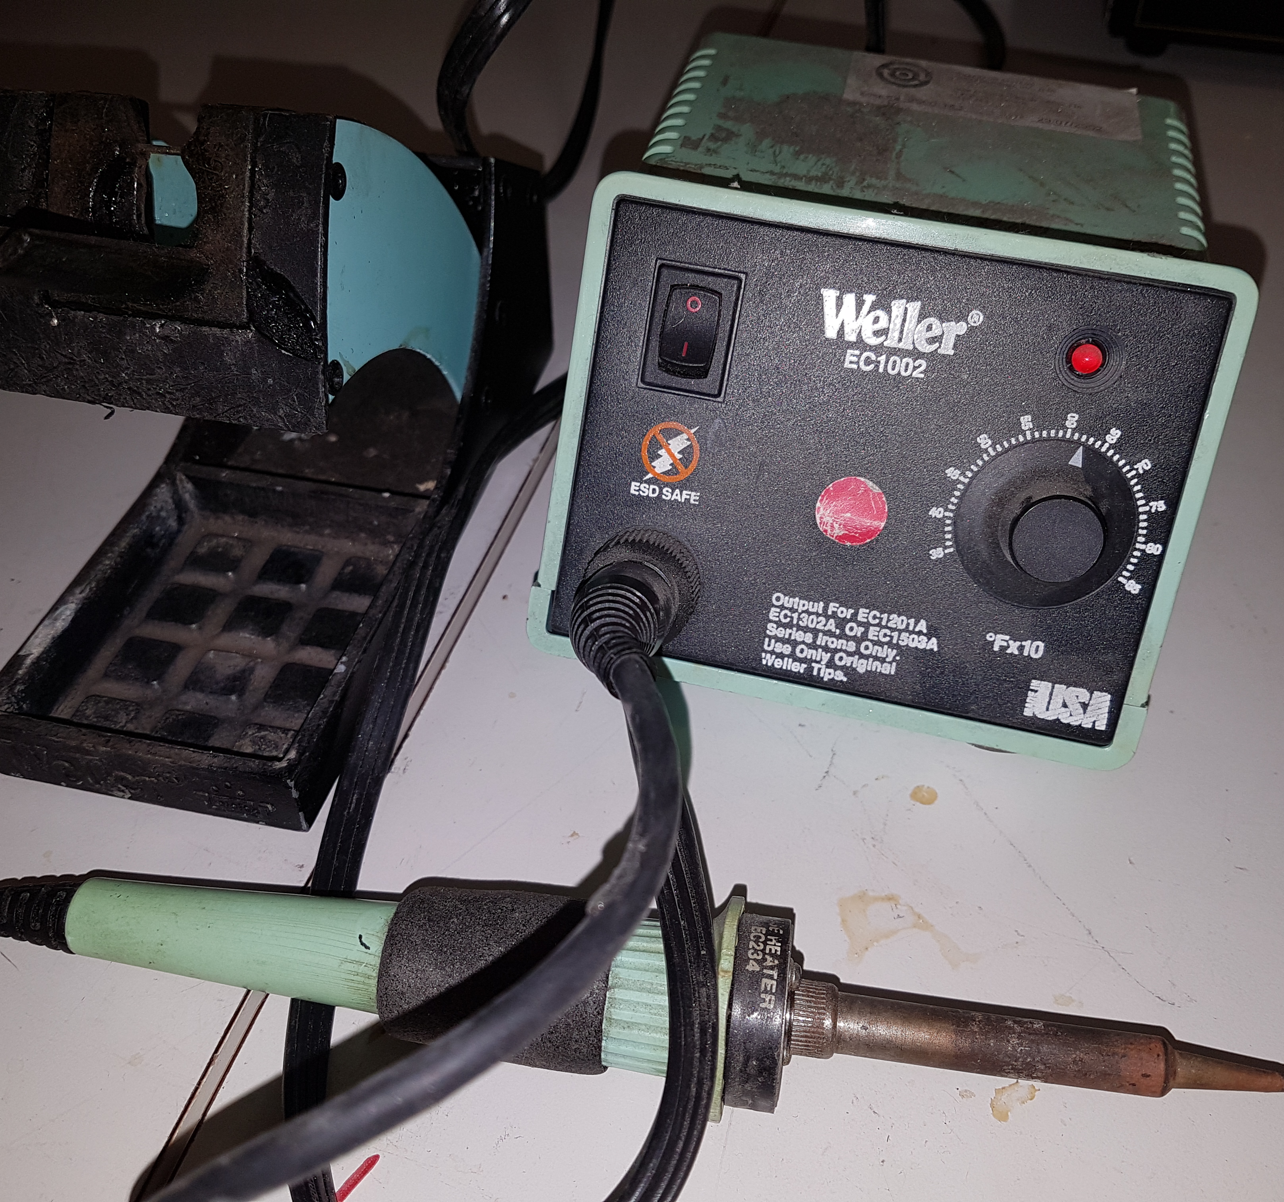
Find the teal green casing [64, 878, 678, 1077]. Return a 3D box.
[{"bbox_3d":[-0.036,0.051,0.170,0.094,0.022,0.022,6,45,4],"label":"teal green casing"}]

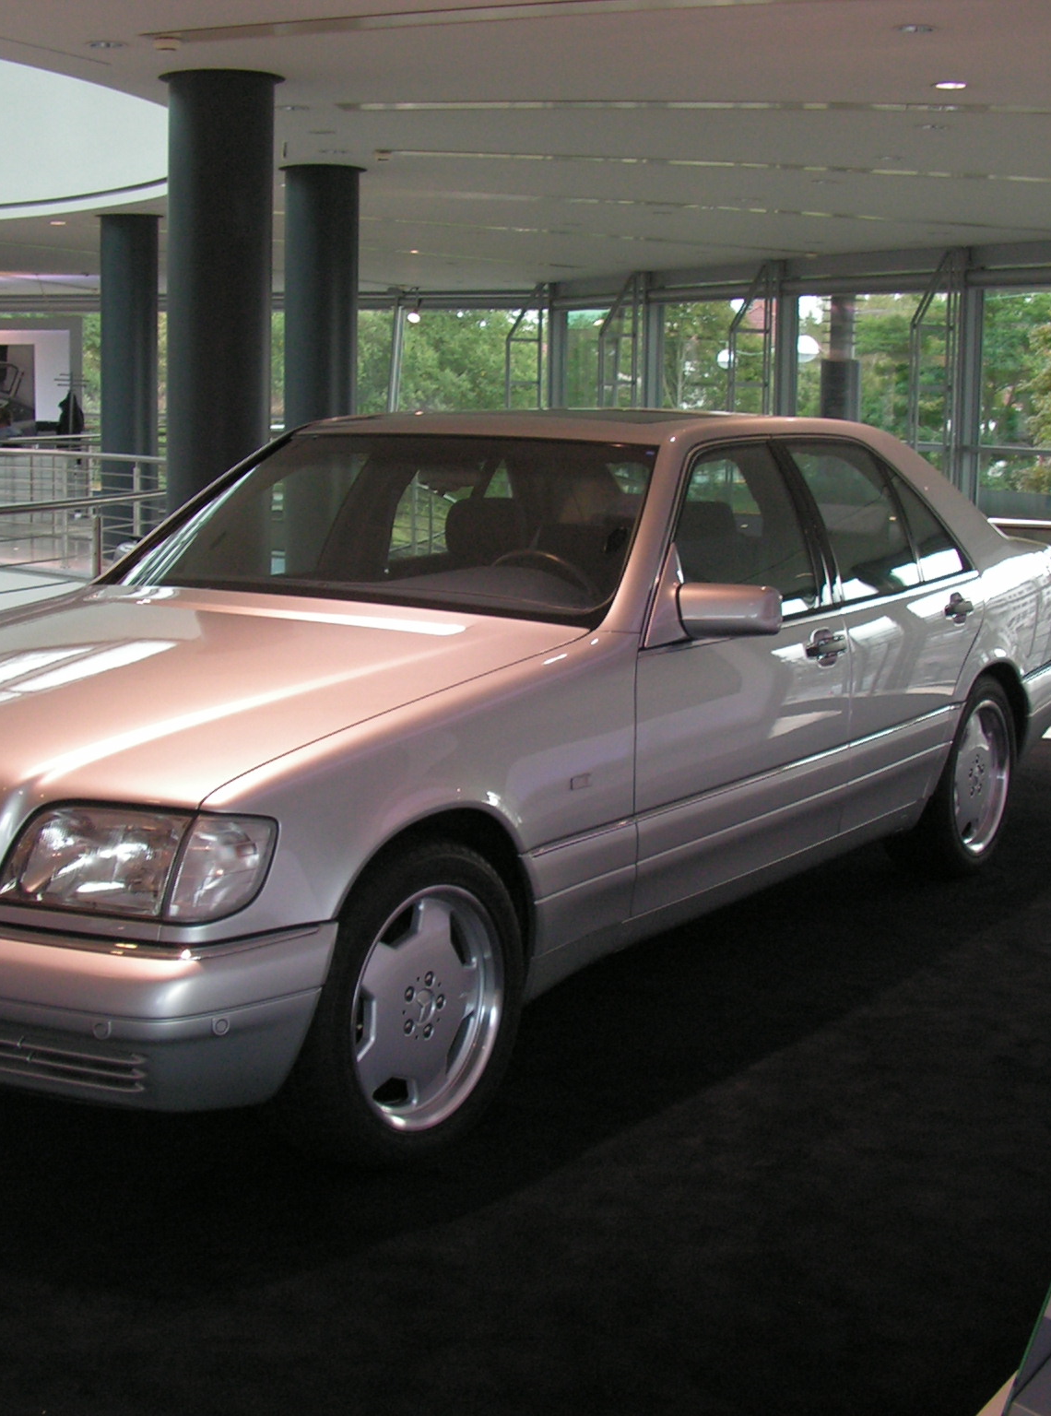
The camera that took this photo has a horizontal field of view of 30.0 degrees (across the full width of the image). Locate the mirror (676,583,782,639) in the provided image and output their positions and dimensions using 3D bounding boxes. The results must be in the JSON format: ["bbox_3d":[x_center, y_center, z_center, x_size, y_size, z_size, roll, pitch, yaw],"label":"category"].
[{"bbox_3d":[0.495,-0.235,4.767,0.210,0.135,0.130,6,11,34],"label":"mirror"}]

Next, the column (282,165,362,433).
[{"bbox_3d":[-1.436,-2.212,13.889,0.540,3.146,0.540,0,9,0],"label":"column"}]

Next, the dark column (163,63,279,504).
[{"bbox_3d":[-1.514,-1.568,9.803,0.540,3.146,0.540,0,9,0],"label":"dark column"}]

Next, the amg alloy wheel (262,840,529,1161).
[{"bbox_3d":[-0.289,0.600,4.052,0.240,0.670,0.670,6,11,34],"label":"amg alloy wheel"}]

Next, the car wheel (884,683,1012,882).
[{"bbox_3d":[1.409,0.214,6.544,0.240,0.670,0.670,6,11,34],"label":"car wheel"}]

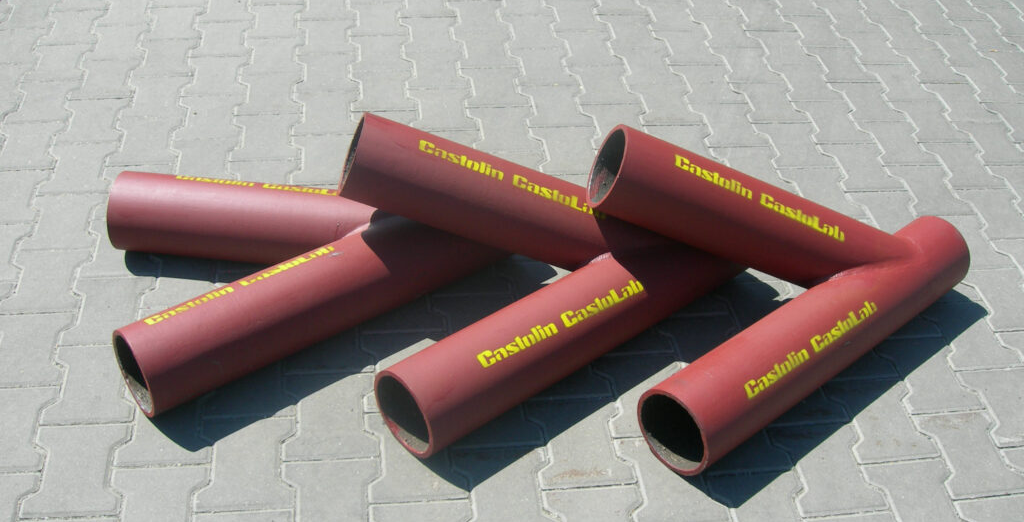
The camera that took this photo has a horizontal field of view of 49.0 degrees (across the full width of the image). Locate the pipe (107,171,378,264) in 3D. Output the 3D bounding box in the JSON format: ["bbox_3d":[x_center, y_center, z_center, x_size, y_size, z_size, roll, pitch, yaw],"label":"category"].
[{"bbox_3d":[-0.467,-0.073,2.228,0.645,0.158,0.158,5,39,2],"label":"pipe"}]

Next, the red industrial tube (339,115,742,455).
[{"bbox_3d":[0.012,-0.080,2.096,0.806,0.158,0.592,-27,79,-32],"label":"red industrial tube"}]

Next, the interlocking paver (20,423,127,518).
[{"bbox_3d":[-0.700,0.361,1.830,0.163,0.070,0.198,-2,39,-8],"label":"interlocking paver"}]

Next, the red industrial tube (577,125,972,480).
[{"bbox_3d":[0.459,-0.051,2.087,0.806,0.158,0.592,-26,82,-32],"label":"red industrial tube"}]

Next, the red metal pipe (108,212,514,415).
[{"bbox_3d":[-0.330,0.048,2.085,0.806,0.158,0.158,-25,47,-31],"label":"red metal pipe"}]

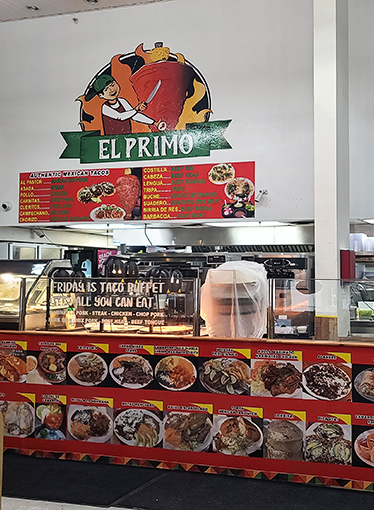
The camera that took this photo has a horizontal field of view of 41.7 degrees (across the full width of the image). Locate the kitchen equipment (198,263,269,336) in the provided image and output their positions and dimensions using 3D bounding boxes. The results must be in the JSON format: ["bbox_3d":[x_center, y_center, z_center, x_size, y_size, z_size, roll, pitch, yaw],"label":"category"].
[{"bbox_3d":[0.373,0.332,3.900,0.490,0.580,0.460,0,0,14],"label":"kitchen equipment"}]

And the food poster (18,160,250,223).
[{"bbox_3d":[-0.539,-0.575,4.672,2.370,0.505,0.030,0,0,14],"label":"food poster"}]

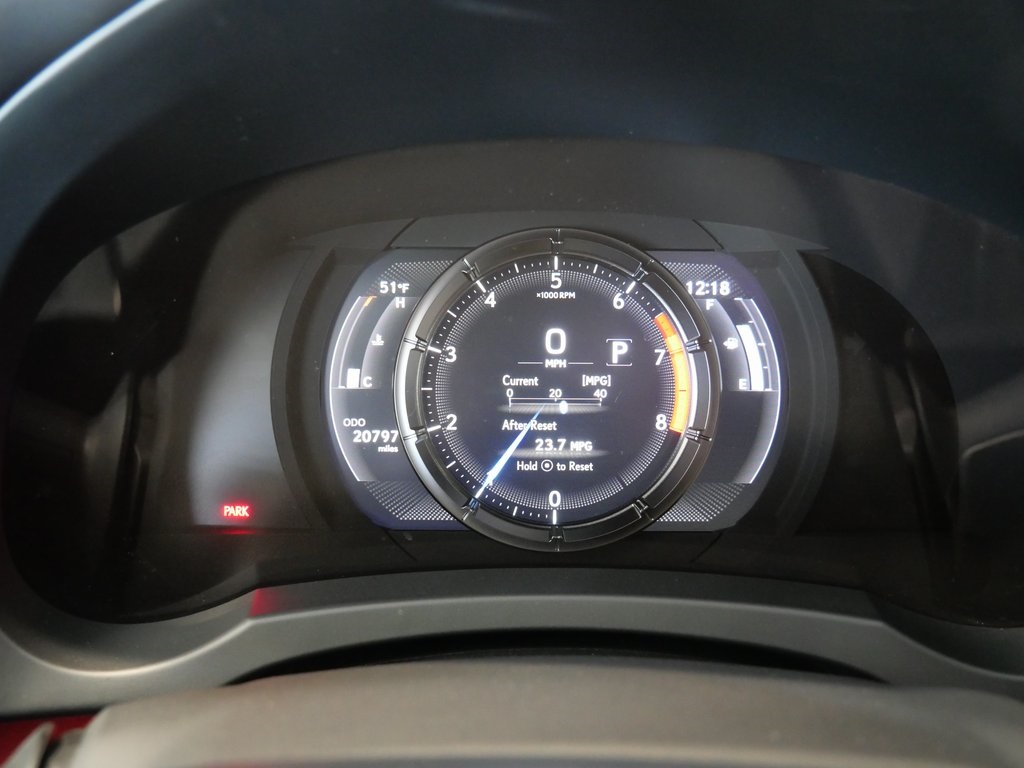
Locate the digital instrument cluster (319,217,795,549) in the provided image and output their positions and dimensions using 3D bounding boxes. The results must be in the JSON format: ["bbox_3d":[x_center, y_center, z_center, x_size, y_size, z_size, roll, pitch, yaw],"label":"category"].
[{"bbox_3d":[0.018,-0.001,0.297,0.178,0.123,0.035,0,0,0],"label":"digital instrument cluster"}]

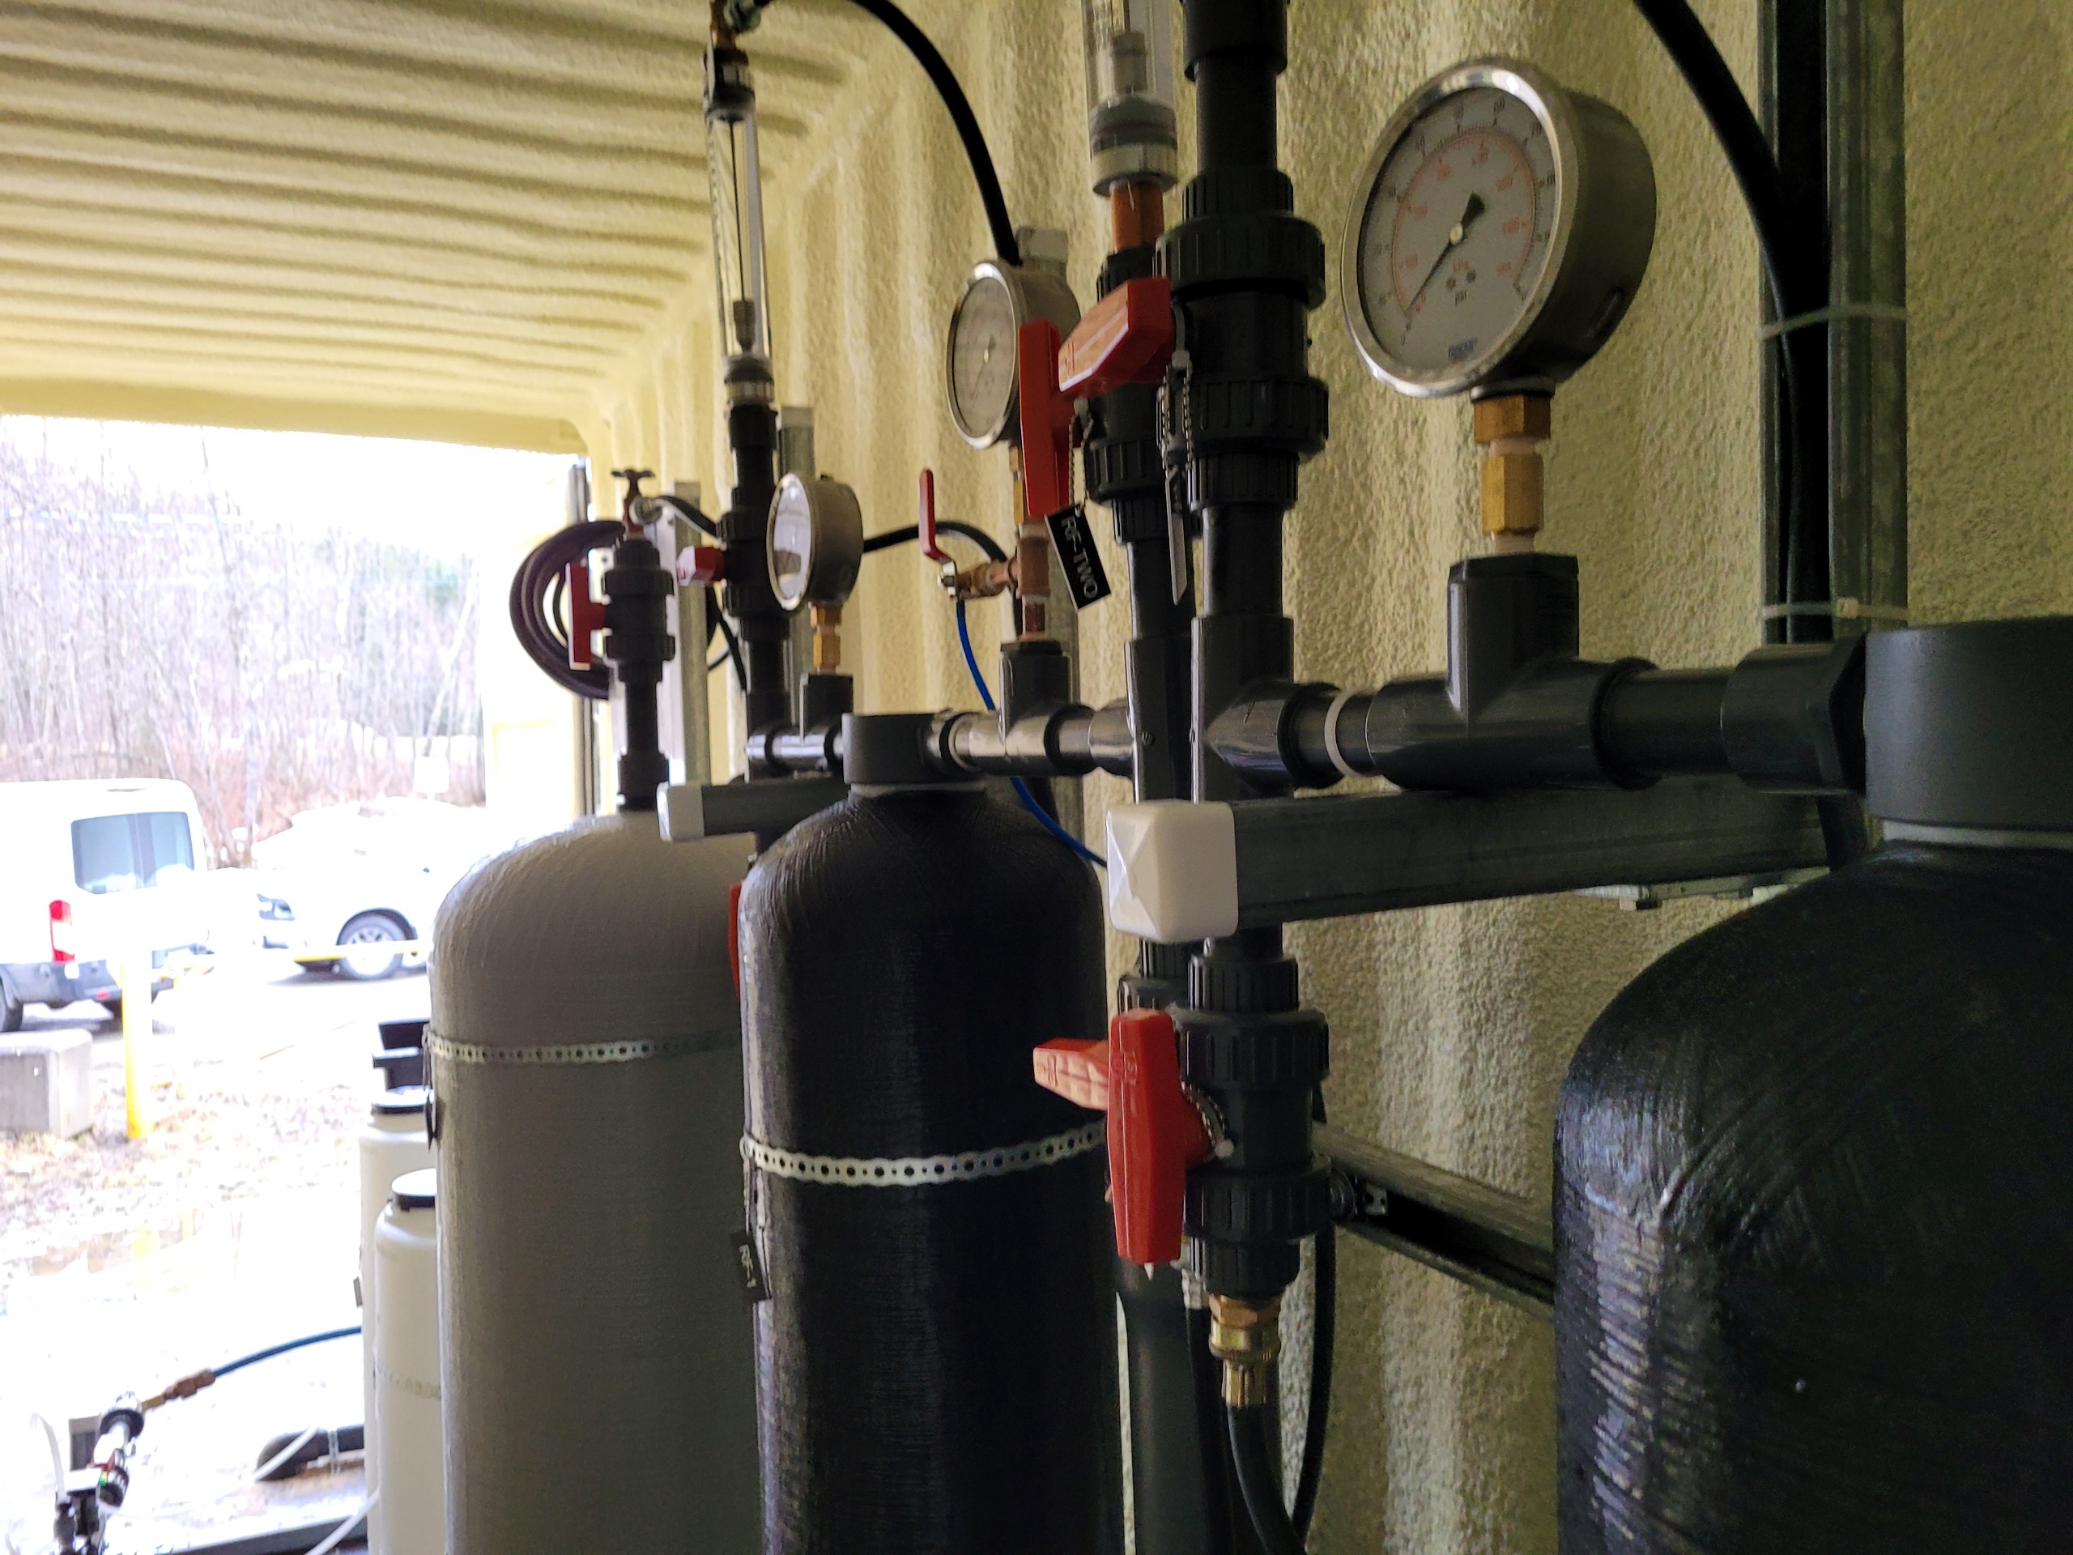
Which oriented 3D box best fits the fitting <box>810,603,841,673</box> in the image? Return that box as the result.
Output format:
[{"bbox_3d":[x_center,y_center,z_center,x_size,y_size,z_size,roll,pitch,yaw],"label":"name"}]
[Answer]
[{"bbox_3d":[-0.171,-0.114,1.267,0.026,0.057,0.026,-2,1,-26],"label":"fitting"}]

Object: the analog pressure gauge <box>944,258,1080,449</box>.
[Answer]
[{"bbox_3d":[-0.011,-0.256,0.949,0.050,0.112,0.110,-2,1,-29],"label":"analog pressure gauge"}]

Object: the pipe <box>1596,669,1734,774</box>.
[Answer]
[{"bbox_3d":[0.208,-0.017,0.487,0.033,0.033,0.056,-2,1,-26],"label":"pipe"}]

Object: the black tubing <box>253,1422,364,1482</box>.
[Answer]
[{"bbox_3d":[-1.380,1.308,3.020,0.270,0.070,0.150,-2,1,-26],"label":"black tubing"}]

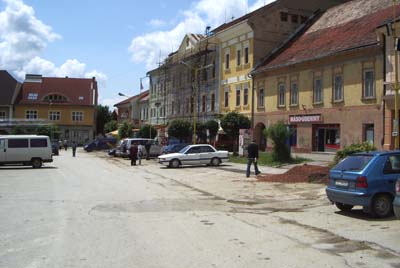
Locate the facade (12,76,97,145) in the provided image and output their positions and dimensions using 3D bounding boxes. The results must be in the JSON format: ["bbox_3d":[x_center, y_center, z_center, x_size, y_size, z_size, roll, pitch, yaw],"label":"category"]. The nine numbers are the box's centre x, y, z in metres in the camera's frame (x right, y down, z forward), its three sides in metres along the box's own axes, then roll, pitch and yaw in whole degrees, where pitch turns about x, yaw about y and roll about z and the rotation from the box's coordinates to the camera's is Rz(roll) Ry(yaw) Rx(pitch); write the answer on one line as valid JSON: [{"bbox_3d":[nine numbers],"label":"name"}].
[{"bbox_3d":[-26.900,-3.800,84.400,14.600,13.800,11.000,1,-1,-9],"label":"facade"}]

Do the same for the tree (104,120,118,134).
[{"bbox_3d":[-16.739,0.217,83.953,3.400,5.600,3.400,1,-1,-30],"label":"tree"}]

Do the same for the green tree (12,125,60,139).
[{"bbox_3d":[-25.692,0.707,68.963,7.200,4.400,3.600,0,-1,0],"label":"green tree"}]

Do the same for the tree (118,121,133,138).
[{"bbox_3d":[-10.200,0.360,60.000,1.950,4.000,1.950,1,-1,0],"label":"tree"}]

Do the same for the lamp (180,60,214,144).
[{"bbox_3d":[-0.280,-2.060,38.000,3.100,8.300,0.400,1,-1,-23],"label":"lamp"}]

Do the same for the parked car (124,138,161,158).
[{"bbox_3d":[-5.350,1.360,42.000,4.500,1.830,1.800,1,-1,-33],"label":"parked car"}]

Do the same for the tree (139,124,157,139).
[{"bbox_3d":[-7.293,0.680,60.966,2.600,4.000,2.600,0,-1,-27],"label":"tree"}]

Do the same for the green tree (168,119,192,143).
[{"bbox_3d":[-2.164,0.349,49.467,2.800,3.900,2.800,0,-1,0],"label":"green tree"}]

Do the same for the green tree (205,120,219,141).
[{"bbox_3d":[1.179,0.447,44.970,1.700,3.600,1.700,0,-1,0],"label":"green tree"}]

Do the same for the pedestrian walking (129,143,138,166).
[{"bbox_3d":[-4.520,1.400,29.800,0.550,1.580,0.380,1,-1,-14],"label":"pedestrian walking"}]

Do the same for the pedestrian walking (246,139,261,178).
[{"bbox_3d":[2.510,1.180,20.600,0.550,1.740,0.620,0,-2,44],"label":"pedestrian walking"}]

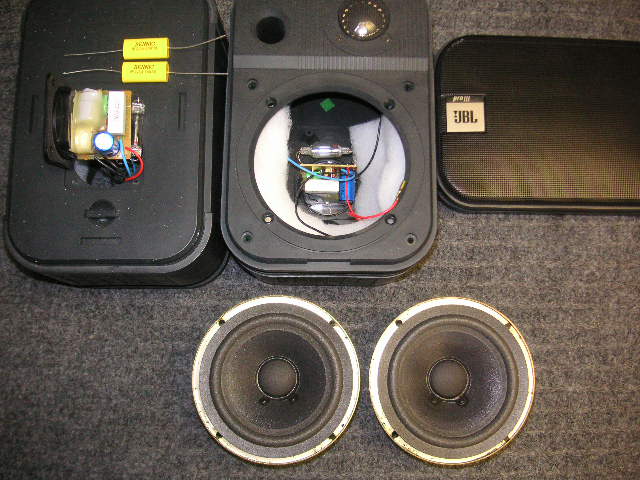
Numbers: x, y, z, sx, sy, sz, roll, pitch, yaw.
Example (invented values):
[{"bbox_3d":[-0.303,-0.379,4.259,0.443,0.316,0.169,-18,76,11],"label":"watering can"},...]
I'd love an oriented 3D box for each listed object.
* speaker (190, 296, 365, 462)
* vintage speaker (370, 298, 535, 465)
[{"bbox_3d":[-0.037,0.121,0.607,0.140,0.060,0.140,0,81,-1],"label":"speaker"},{"bbox_3d":[0.106,0.118,0.579,0.133,0.057,0.133,0,76,-1],"label":"vintage speaker"}]

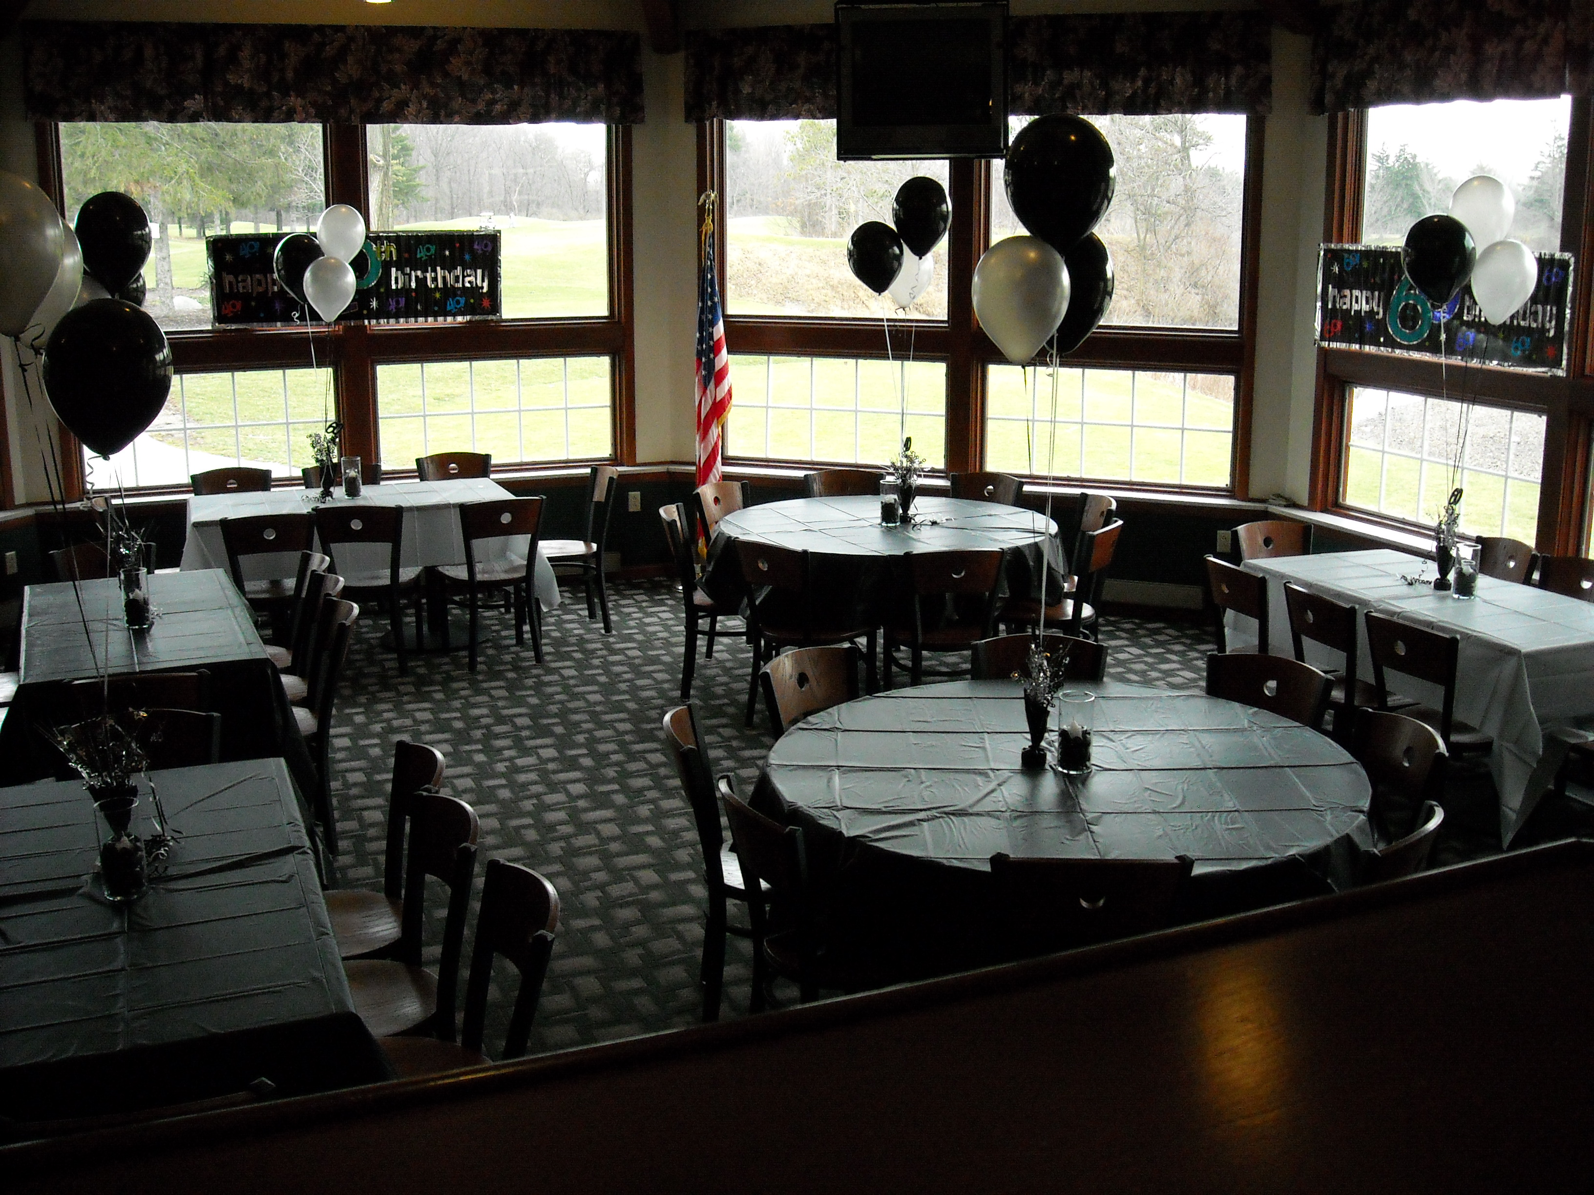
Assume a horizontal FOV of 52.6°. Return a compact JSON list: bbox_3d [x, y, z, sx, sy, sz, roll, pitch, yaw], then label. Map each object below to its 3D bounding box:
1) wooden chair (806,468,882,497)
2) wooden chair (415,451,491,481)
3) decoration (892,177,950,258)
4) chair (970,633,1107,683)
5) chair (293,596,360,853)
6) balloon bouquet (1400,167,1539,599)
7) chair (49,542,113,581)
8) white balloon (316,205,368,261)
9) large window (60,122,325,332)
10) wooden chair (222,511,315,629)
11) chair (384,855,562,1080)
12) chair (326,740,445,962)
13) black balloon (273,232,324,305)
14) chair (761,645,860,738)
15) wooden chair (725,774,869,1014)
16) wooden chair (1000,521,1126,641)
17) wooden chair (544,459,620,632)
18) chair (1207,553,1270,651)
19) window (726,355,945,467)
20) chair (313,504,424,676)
[{"bbox_3d":[0.260,-0.207,8.298,0.439,0.838,0.493,-1,13,-4],"label":"wooden chair"},{"bbox_3d":[-1.885,-0.374,9.061,0.439,0.838,0.493,-4,14,-18],"label":"wooden chair"},{"bbox_3d":[0.549,-1.677,7.104,0.257,0.345,0.257,1,13,4],"label":"decoration"},{"bbox_3d":[0.757,0.585,5.039,0.430,0.830,0.490,1,13,4],"label":"chair"},{"bbox_3d":[-1.755,0.447,5.513,0.520,0.840,0.440,-6,14,-23],"label":"chair"},{"bbox_3d":[2.430,-0.778,5.932,0.530,1.580,0.450,6,14,22],"label":"balloon bouquet"},{"bbox_3d":[-2.763,0.221,6.471,0.420,0.830,0.490,-4,14,-18],"label":"chair"},{"bbox_3d":[-2.245,-1.784,7.950,0.250,0.315,0.250,0,13,0],"label":"white balloon"},{"bbox_3d":[-3.290,-2.038,8.845,1.430,1.160,0.060,-5,14,-22],"label":"large window"},{"bbox_3d":[-2.547,-0.020,7.787,0.430,0.830,0.490,-5,14,-21],"label":"wooden chair"},{"bbox_3d":[-0.725,0.976,3.164,0.520,0.840,0.440,-6,14,-23],"label":"chair"},{"bbox_3d":[-1.083,0.791,3.885,0.493,0.838,0.439,-6,14,-23],"label":"chair"},{"bbox_3d":[-2.346,-1.550,7.600,0.255,0.335,0.255,0,13,0],"label":"black balloon"},{"bbox_3d":[0.185,0.612,4.782,0.420,0.830,0.490,-12,17,-41],"label":"chair"},{"bbox_3d":[0.094,0.844,3.900,0.490,0.830,0.430,-7,15,-27],"label":"wooden chair"},{"bbox_3d":[1.154,0.054,7.236,0.520,0.840,0.440,6,14,26],"label":"wooden chair"},{"bbox_3d":[-1.204,-0.262,8.553,0.493,0.838,0.439,-5,14,-21],"label":"wooden chair"},{"bbox_3d":[1.858,0.261,6.289,0.490,0.830,0.420,-5,14,-19],"label":"chair"},{"bbox_3d":[0.210,-1.078,9.312,1.367,0.614,0.070,5,14,22],"label":"window"},{"bbox_3d":[-2.135,-0.077,7.986,0.430,0.830,0.490,-2,13,-10],"label":"chair"}]

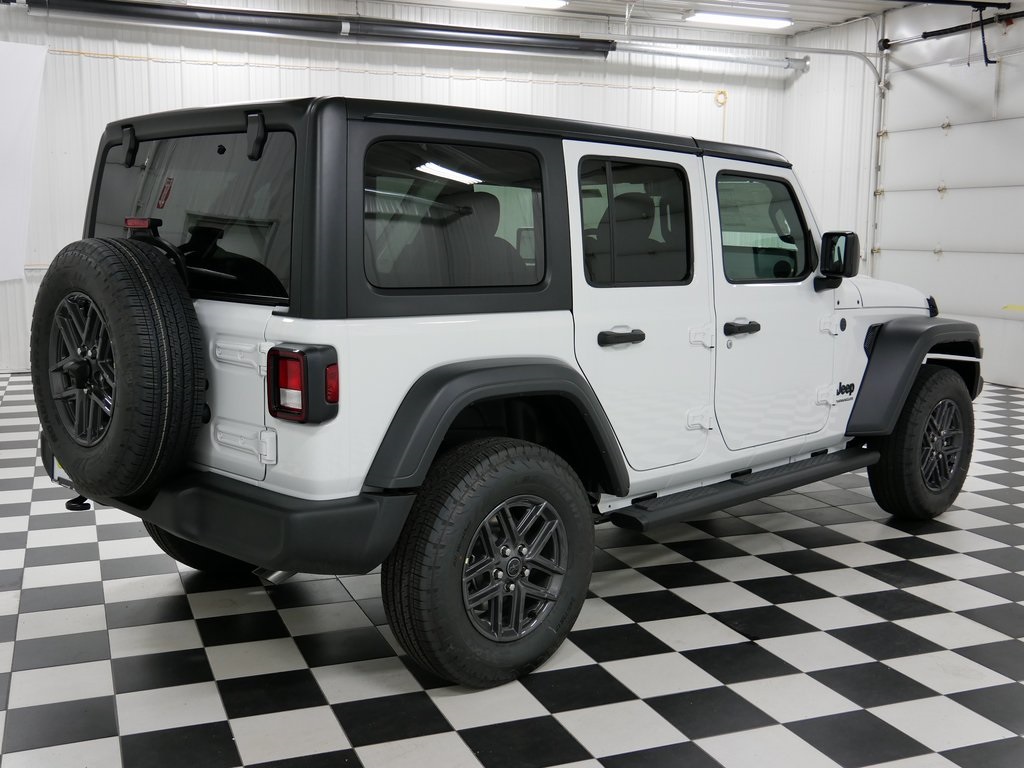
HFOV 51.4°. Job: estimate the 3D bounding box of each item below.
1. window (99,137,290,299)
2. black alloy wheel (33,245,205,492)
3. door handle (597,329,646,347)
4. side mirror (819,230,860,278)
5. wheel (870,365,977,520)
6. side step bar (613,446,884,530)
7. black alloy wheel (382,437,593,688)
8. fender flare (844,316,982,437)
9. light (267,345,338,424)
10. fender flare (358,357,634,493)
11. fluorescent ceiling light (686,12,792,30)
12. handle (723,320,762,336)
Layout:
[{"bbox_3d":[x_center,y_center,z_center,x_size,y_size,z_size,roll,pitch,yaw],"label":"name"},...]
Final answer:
[{"bbox_3d":[-1.073,-0.537,3.455,0.040,0.513,1.316,7,1,-45],"label":"window"},{"bbox_3d":[-1.243,-0.052,3.337,0.238,0.810,0.787,-8,12,-44],"label":"black alloy wheel"},{"bbox_3d":[0.389,-0.162,3.782,0.251,0.063,0.044,-8,12,-44],"label":"door handle"},{"bbox_3d":[1.401,-0.556,4.564,0.110,0.198,0.167,-6,11,-38],"label":"side mirror"},{"bbox_3d":[2.124,0.294,5.497,0.792,0.802,0.245,-8,12,-44],"label":"wheel"},{"bbox_3d":[1.037,0.417,4.426,1.738,0.071,0.153,-8,12,-44],"label":"side step bar"},{"bbox_3d":[-0.057,0.571,3.485,0.792,0.802,0.245,-8,12,-44],"label":"black alloy wheel"},{"bbox_3d":[2.007,-0.066,5.345,1.129,0.533,0.294,-8,12,-44],"label":"fender flare"},{"bbox_3d":[-0.596,-0.001,3.049,0.124,0.220,0.193,-8,12,-44],"label":"light"},{"bbox_3d":[-0.024,0.183,3.377,1.010,0.497,0.160,-8,12,-44],"label":"fender flare"},{"bbox_3d":[2.512,-4.021,11.812,1.230,0.091,0.272,-3,9,-21],"label":"fluorescent ceiling light"},{"bbox_3d":[0.929,-0.222,4.283,0.247,0.061,0.044,-8,12,-44],"label":"handle"}]

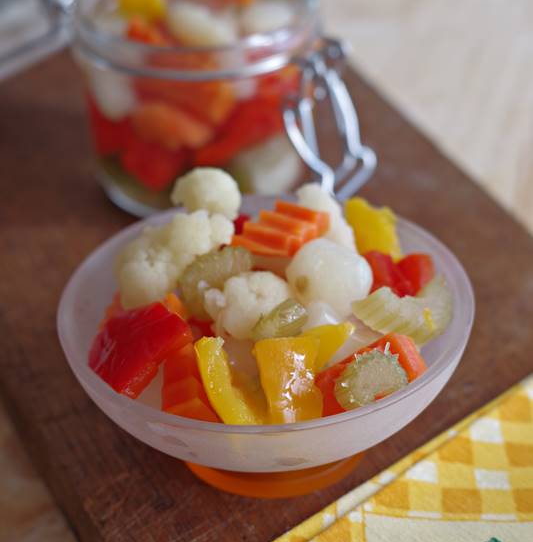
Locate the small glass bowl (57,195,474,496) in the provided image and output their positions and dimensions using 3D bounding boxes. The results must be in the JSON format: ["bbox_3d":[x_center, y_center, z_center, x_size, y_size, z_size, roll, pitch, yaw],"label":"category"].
[{"bbox_3d":[0.000,0.032,0.548,0.133,0.056,0.133,-1,34,1],"label":"small glass bowl"}]

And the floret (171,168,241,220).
[{"bbox_3d":[-0.021,-0.024,0.559,0.024,0.022,0.024,-1,33,0],"label":"floret"}]

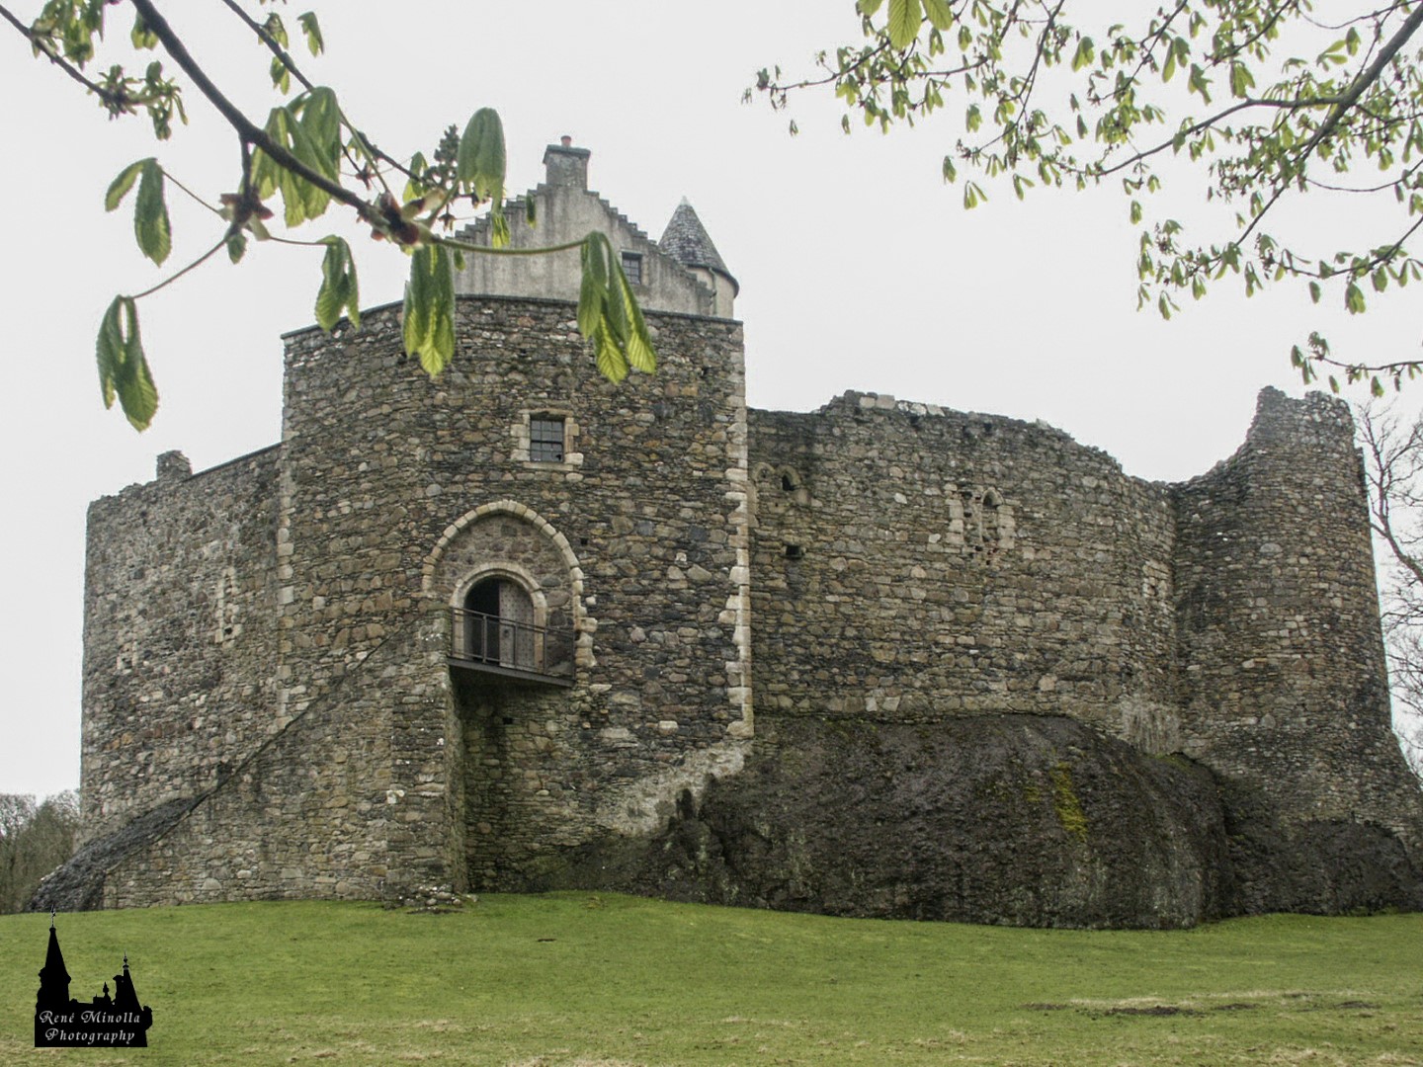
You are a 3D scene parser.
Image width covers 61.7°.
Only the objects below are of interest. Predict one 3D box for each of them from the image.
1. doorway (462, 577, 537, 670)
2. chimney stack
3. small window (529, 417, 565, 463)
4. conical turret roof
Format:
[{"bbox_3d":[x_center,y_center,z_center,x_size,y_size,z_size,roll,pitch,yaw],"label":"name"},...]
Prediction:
[{"bbox_3d":[-5.049,2.134,28.423,1.680,2.150,0.450,1,-11,-8],"label":"doorway"},{"bbox_3d":[-4.022,-10.143,32.905,1.170,1.768,0.950,2,-11,-15],"label":"chimney stack"},{"bbox_3d":[-3.984,-2.261,28.868,0.850,1.130,0.250,1,-11,-10],"label":"small window"},{"bbox_3d":[-0.819,-8.700,35.615,3.260,2.850,3.260,2,-11,-15],"label":"conical turret roof"}]

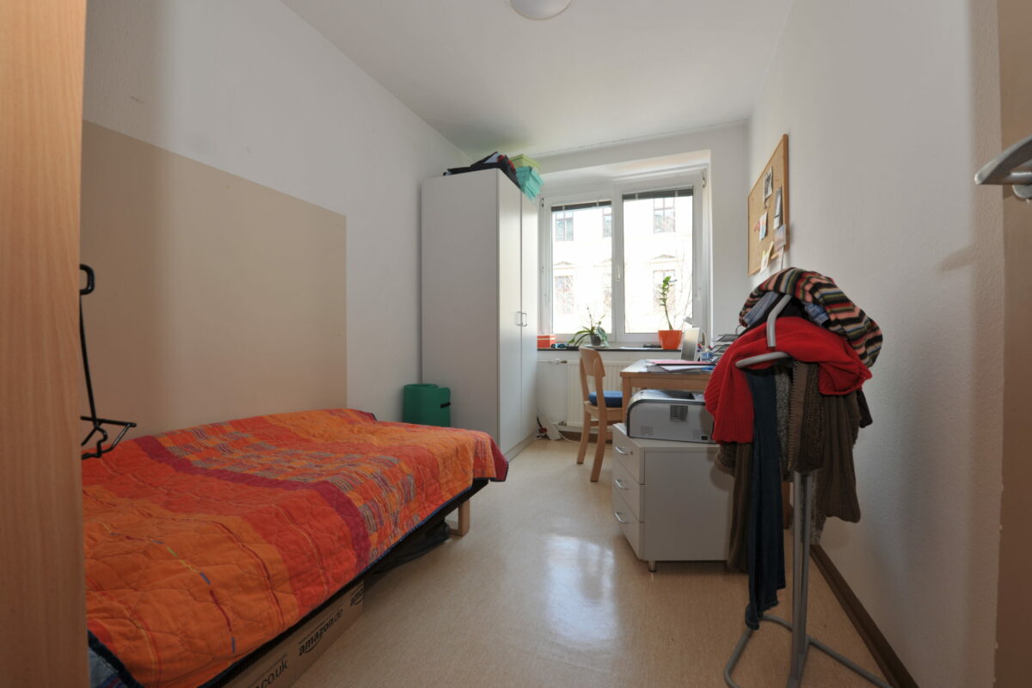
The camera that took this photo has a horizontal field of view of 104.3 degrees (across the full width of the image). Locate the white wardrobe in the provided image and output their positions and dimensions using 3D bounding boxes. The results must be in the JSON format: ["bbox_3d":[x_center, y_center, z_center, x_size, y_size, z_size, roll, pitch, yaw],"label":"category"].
[{"bbox_3d":[-0.258,-0.202,3.405,0.645,2.140,0.900,0,1,21],"label":"white wardrobe"}]

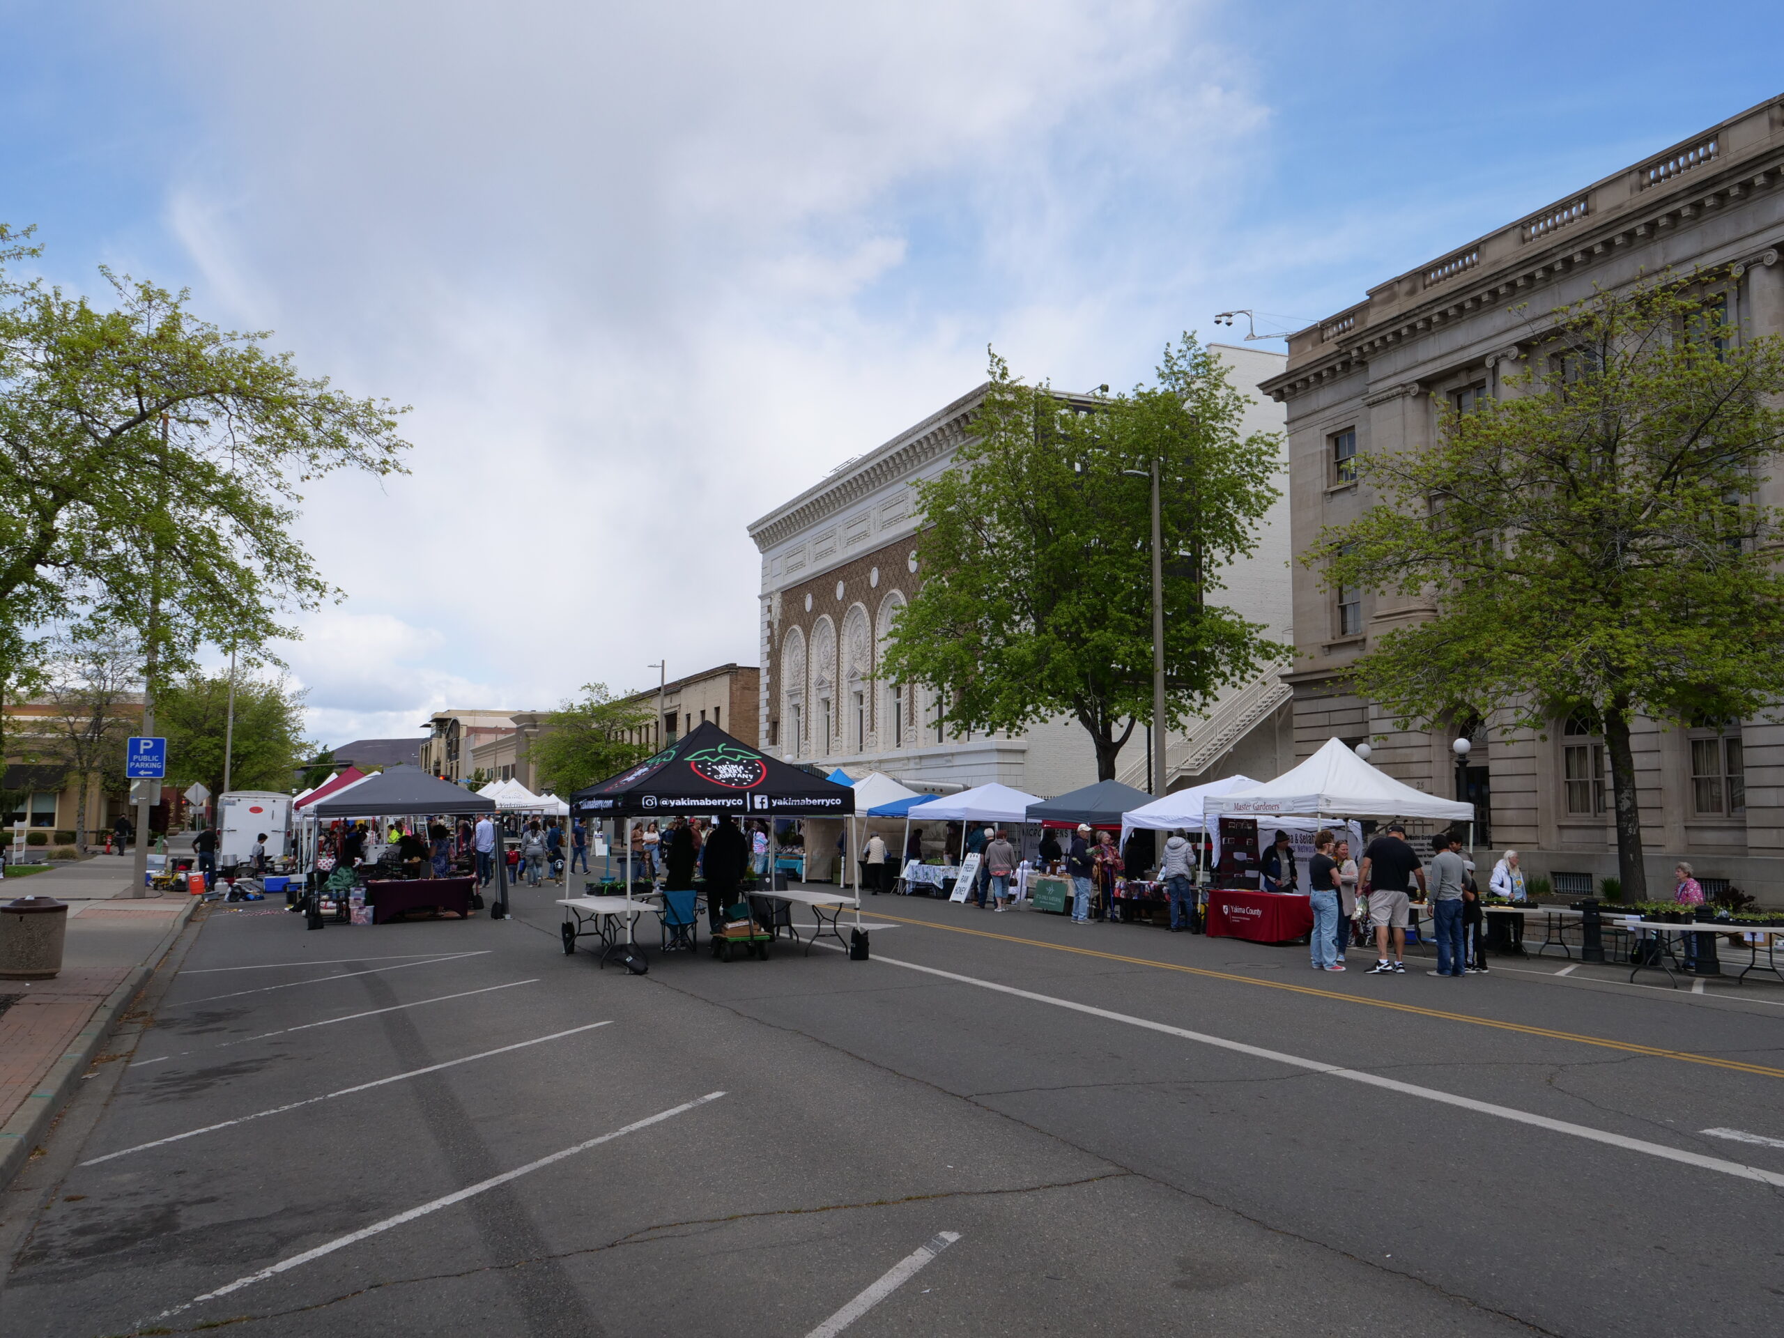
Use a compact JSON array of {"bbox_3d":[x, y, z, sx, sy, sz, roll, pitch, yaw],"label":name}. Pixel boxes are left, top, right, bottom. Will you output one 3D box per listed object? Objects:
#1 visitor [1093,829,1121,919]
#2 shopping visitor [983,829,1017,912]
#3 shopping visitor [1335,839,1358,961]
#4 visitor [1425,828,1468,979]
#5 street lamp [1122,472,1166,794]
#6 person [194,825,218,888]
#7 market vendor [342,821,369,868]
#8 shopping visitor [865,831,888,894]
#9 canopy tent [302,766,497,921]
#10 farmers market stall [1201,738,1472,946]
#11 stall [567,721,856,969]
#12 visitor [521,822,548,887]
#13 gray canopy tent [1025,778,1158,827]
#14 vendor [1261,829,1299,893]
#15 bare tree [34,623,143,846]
[{"bbox_3d":[3.948,3.748,26.060,0.550,1.650,0.380,0,-6,-3],"label":"visitor"},{"bbox_3d":[2.190,4.067,29.257,0.600,1.652,0.420,-1,-6,11],"label":"shopping visitor"},{"bbox_3d":[5.989,3.069,19.093,0.480,1.610,0.360,-4,-7,37],"label":"shopping visitor"},{"bbox_3d":[6.718,2.865,17.500,0.500,1.730,0.340,0,-6,2],"label":"visitor"},{"bbox_3d":[5.866,0.201,33.139,0.900,9.950,0.300,3,-6,-23],"label":"street lamp"},{"bbox_3d":[-17.231,4.759,36.300,0.560,1.670,0.420,2,-6,-20],"label":"person"},{"bbox_3d":[-10.344,3.803,27.759,0.500,1.700,0.380,-3,-6,30],"label":"market vendor"},{"bbox_3d":[-0.395,4.796,35.600,0.520,1.550,0.400,-1,-6,15],"label":"shopping visitor"},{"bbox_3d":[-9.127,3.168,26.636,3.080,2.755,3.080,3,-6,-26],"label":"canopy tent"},{"bbox_3d":[7.353,2.798,23.913,3.050,3.265,3.050,2,-6,-22],"label":"farmers market stall"},{"bbox_3d":[-2.486,2.281,19.470,3.050,3.150,3.050,3,-6,-25],"label":"stall"},{"bbox_3d":[-9.436,4.873,38.092,0.660,1.679,0.450,2,-6,-19],"label":"visitor"},{"bbox_3d":[4.450,3.579,29.189,2.650,2.660,2.650,3,-6,-23],"label":"gray canopy tent"},{"bbox_3d":[6.385,3.495,23.673,0.580,1.700,0.380,3,-6,-23],"label":"vendor"},{"bbox_3d":[-34.737,3.072,62.490,4.200,9.780,4.200,3,-6,-23],"label":"bare tree"}]

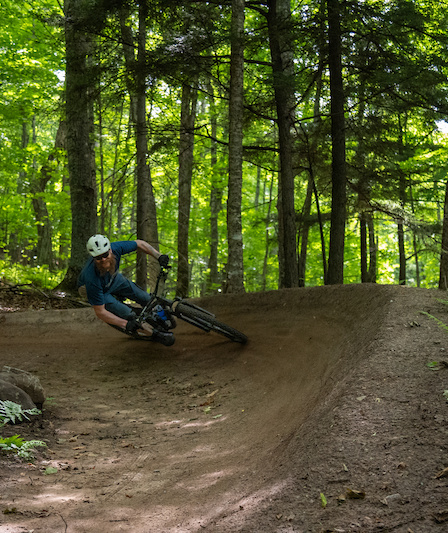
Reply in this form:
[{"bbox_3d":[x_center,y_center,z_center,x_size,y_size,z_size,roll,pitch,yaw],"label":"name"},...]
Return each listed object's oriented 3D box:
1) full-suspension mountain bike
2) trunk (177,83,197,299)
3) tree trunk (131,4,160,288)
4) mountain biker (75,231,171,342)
[{"bbox_3d":[-0.520,0.450,8.450,1.020,0.780,1.850,40,-27,-31],"label":"full-suspension mountain bike"},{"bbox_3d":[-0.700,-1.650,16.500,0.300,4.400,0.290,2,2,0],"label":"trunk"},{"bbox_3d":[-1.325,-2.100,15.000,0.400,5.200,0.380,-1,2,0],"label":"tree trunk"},{"bbox_3d":[-0.940,0.220,8.500,0.900,1.050,0.850,-11,3,-19],"label":"mountain biker"}]

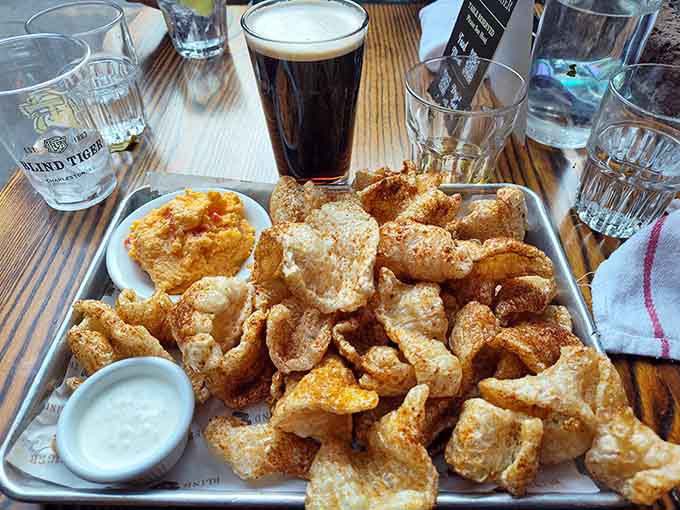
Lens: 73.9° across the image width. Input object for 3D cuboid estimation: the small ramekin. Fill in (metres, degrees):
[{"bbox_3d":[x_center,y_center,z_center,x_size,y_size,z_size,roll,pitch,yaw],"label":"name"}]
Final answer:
[{"bbox_3d":[-0.111,0.094,0.249,0.068,0.031,0.068,0,48,1],"label":"small ramekin"}]

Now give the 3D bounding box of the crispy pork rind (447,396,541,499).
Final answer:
[{"bbox_3d":[0.078,0.099,0.231,0.046,0.033,0.042,0,48,1],"label":"crispy pork rind"}]

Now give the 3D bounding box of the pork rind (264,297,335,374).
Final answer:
[{"bbox_3d":[-0.024,0.046,0.265,0.040,0.038,0.036,0,49,1],"label":"pork rind"}]

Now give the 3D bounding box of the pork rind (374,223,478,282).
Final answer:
[{"bbox_3d":[0.058,-0.002,0.304,0.066,0.030,0.033,7,48,7],"label":"pork rind"}]

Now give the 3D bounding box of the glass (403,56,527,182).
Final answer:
[{"bbox_3d":[0.095,-0.098,0.376,0.089,0.095,0.089,0,48,1],"label":"glass"}]

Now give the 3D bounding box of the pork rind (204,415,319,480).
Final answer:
[{"bbox_3d":[-0.041,0.104,0.241,0.058,0.025,0.031,9,50,8],"label":"pork rind"}]

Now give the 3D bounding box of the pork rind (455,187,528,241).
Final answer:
[{"bbox_3d":[0.115,-0.030,0.343,0.053,0.037,0.032,0,48,1],"label":"pork rind"}]

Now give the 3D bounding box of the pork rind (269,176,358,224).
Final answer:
[{"bbox_3d":[-0.020,-0.037,0.345,0.067,0.037,0.034,0,48,1],"label":"pork rind"}]

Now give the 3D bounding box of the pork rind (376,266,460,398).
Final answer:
[{"bbox_3d":[0.044,0.044,0.255,0.040,0.033,0.064,-14,50,-11],"label":"pork rind"}]

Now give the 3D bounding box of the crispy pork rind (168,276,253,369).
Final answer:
[{"bbox_3d":[-0.079,0.044,0.278,0.048,0.038,0.044,0,48,1],"label":"crispy pork rind"}]

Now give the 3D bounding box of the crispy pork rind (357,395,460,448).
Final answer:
[{"bbox_3d":[0.036,0.091,0.246,0.054,0.028,0.032,0,49,1],"label":"crispy pork rind"}]

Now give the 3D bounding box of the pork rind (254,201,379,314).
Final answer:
[{"bbox_3d":[-0.015,0.002,0.284,0.071,0.046,0.060,0,49,1],"label":"pork rind"}]

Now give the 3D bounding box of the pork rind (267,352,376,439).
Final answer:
[{"bbox_3d":[-0.009,0.079,0.248,0.055,0.036,0.041,-6,49,-5],"label":"pork rind"}]

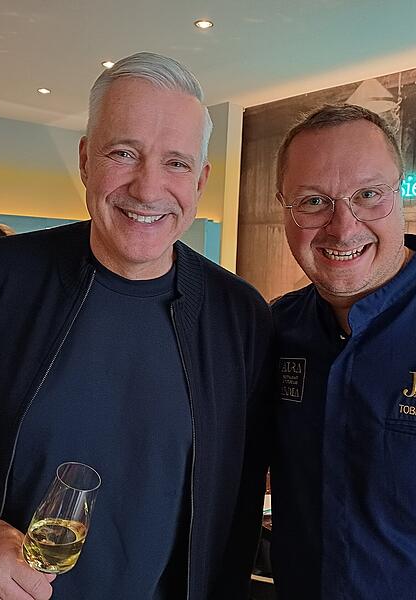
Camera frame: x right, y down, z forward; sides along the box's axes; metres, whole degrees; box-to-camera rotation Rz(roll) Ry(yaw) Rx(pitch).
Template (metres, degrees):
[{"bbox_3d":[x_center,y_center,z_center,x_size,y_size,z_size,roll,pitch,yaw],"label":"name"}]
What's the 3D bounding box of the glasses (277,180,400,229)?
[{"bbox_3d":[0.172,-0.135,0.757,0.145,0.045,0.142,-6,19,13],"label":"glasses"}]

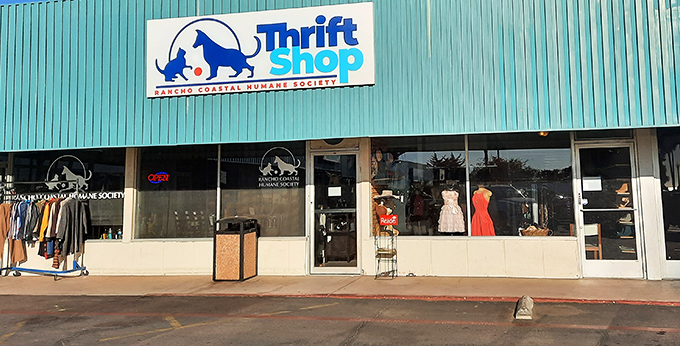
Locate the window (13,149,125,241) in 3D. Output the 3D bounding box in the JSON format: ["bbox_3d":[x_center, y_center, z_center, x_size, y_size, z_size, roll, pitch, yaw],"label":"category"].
[{"bbox_3d":[-5.326,0.386,9.560,2.463,1.842,0.080,-2,-6,9],"label":"window"}]

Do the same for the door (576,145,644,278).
[{"bbox_3d":[4.373,0.600,7.993,0.910,2.183,0.060,-2,-6,9],"label":"door"}]

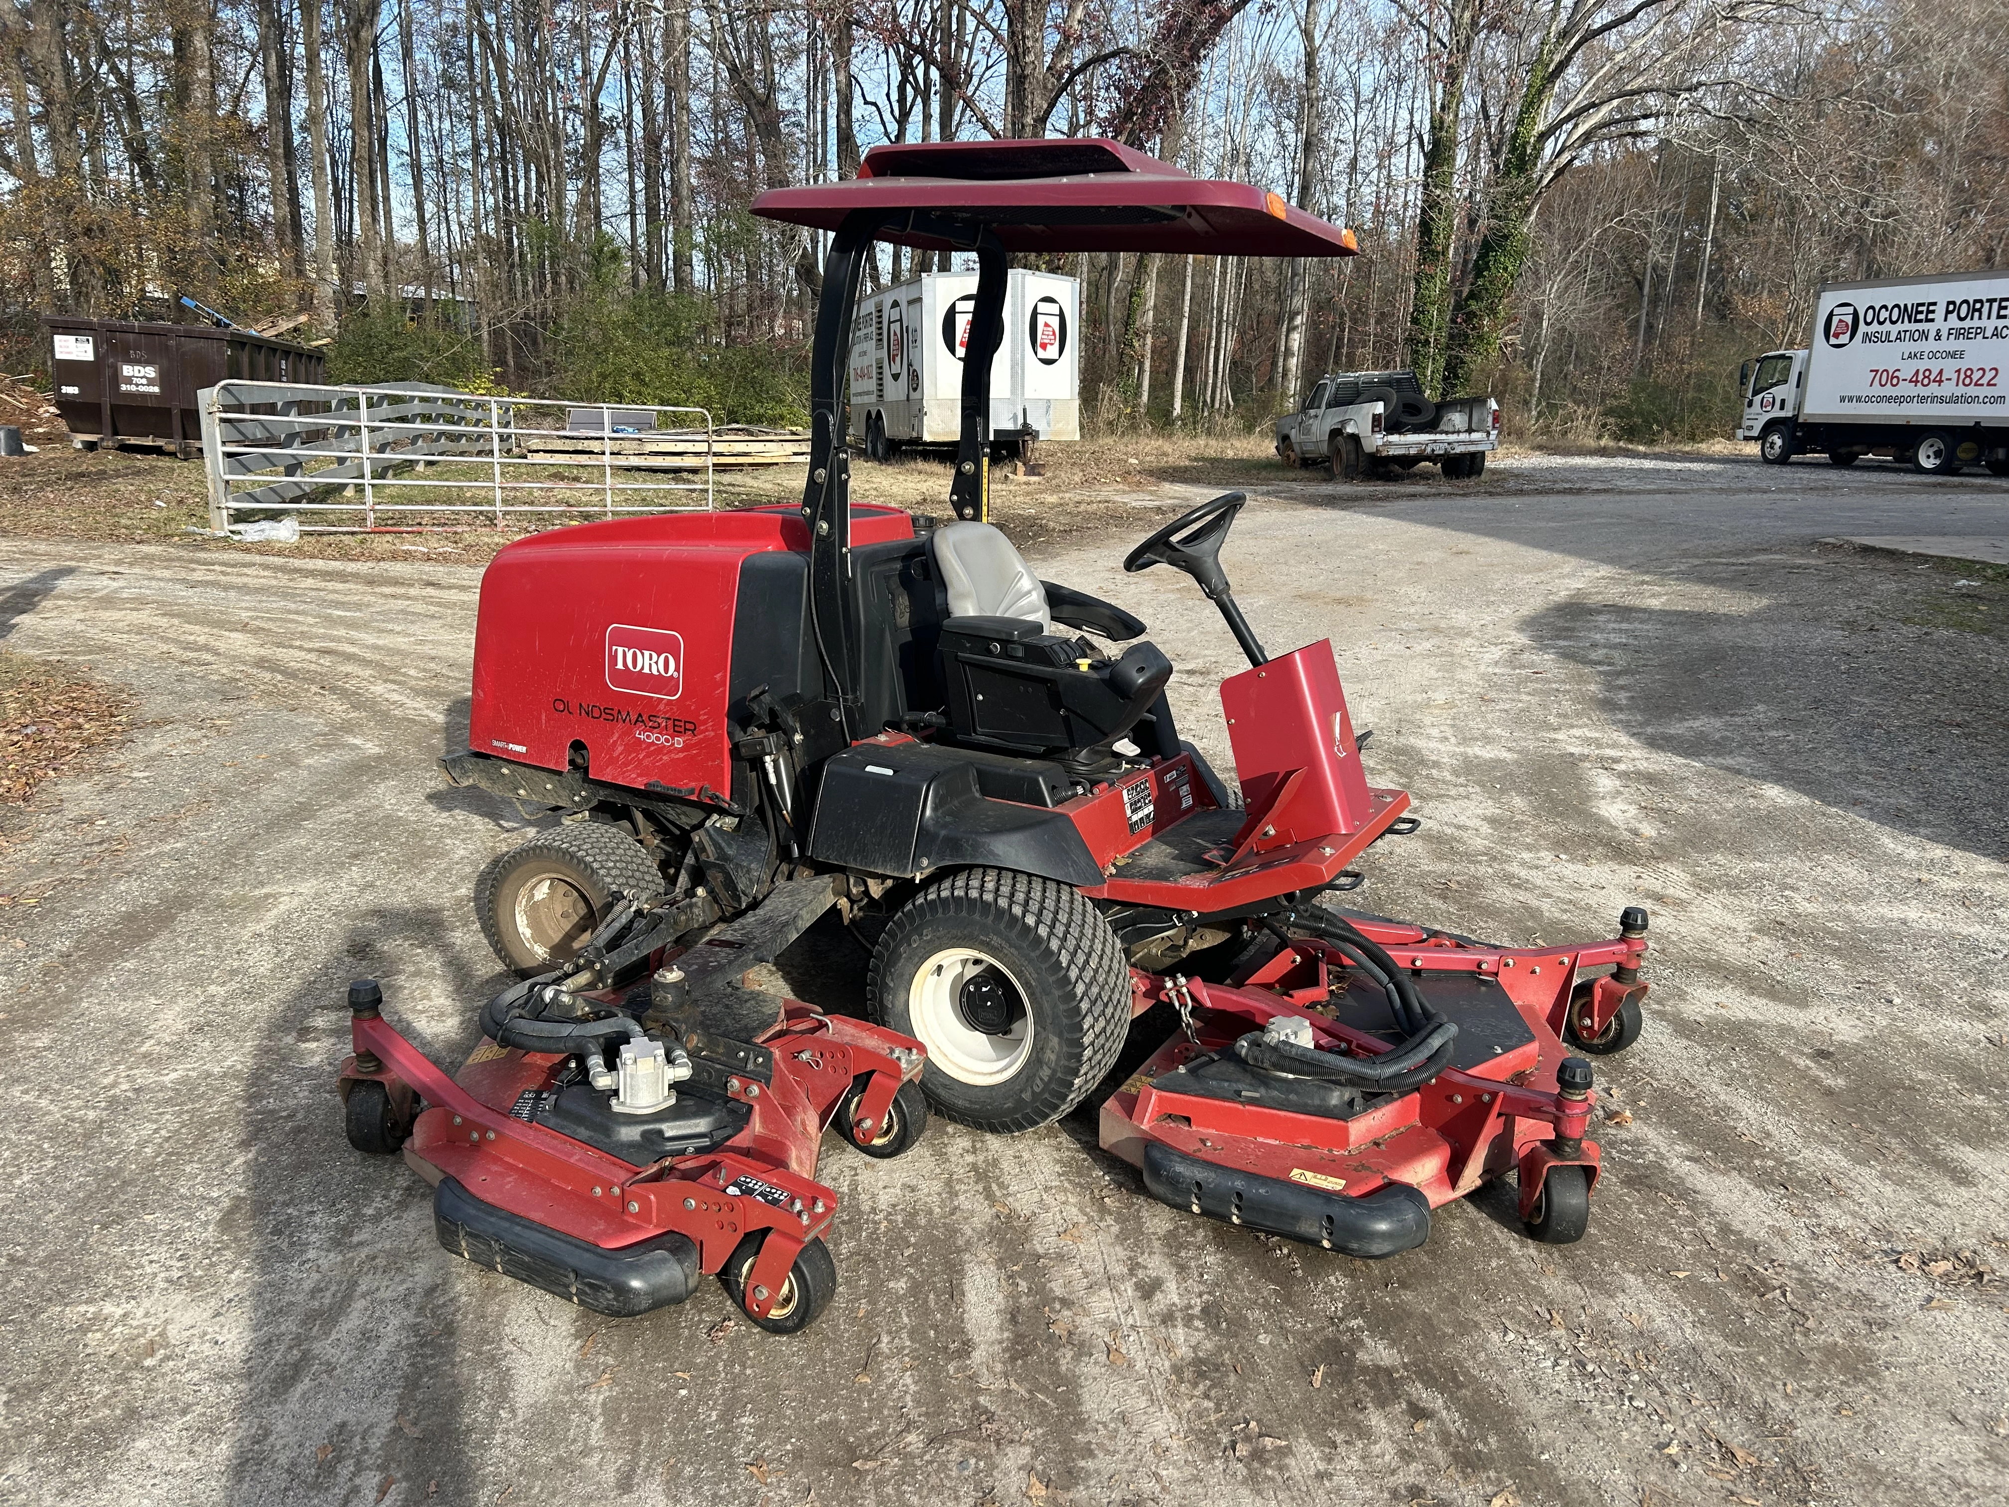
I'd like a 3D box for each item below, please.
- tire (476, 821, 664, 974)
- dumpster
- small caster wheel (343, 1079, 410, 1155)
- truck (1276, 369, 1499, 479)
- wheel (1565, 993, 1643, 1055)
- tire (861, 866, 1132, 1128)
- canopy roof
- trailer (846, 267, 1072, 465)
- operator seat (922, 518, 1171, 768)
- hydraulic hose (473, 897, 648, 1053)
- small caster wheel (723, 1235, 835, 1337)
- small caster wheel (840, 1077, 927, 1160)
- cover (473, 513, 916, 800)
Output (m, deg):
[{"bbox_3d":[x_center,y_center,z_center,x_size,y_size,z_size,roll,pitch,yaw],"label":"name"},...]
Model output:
[{"bbox_3d":[-1.264,0.462,4.450,0.517,0.517,0.285,6,15,19],"label":"tire"},{"bbox_3d":[-13.113,-5.920,24.776,2.420,1.773,6.388,2,12,-13],"label":"dumpster"},{"bbox_3d":[-1.467,0.838,3.568,0.095,0.205,0.205,1,14,1],"label":"small caster wheel"},{"bbox_3d":[6.536,-5.845,26.411,2.200,1.880,5.550,-1,14,-7],"label":"truck"},{"bbox_3d":[1.589,0.698,4.009,0.085,0.195,0.195,-11,18,-40],"label":"wheel"},{"bbox_3d":[-0.016,0.607,3.749,0.626,0.626,0.325,9,17,29],"label":"tire"},{"bbox_3d":[0.167,-1.421,3.761,1.290,0.240,1.000,11,18,28],"label":"canopy roof"},{"bbox_3d":[-0.649,-6.458,25.882,2.550,2.920,7.920,-3,15,-16],"label":"trailer"},{"bbox_3d":[0.195,-0.288,4.058,0.730,0.640,0.650,8,16,29],"label":"operator seat"},{"bbox_3d":[-0.934,0.518,3.459,0.430,0.240,0.430,8,16,29],"label":"hydraulic hose"},{"bbox_3d":[-0.415,0.971,2.790,0.195,0.195,0.085,8,16,25],"label":"small caster wheel"},{"bbox_3d":[-0.299,0.851,3.572,0.205,0.205,0.092,7,16,23],"label":"small caster wheel"},{"bbox_3d":[-0.962,-0.377,4.697,1.220,0.810,0.770,9,17,29],"label":"cover"}]

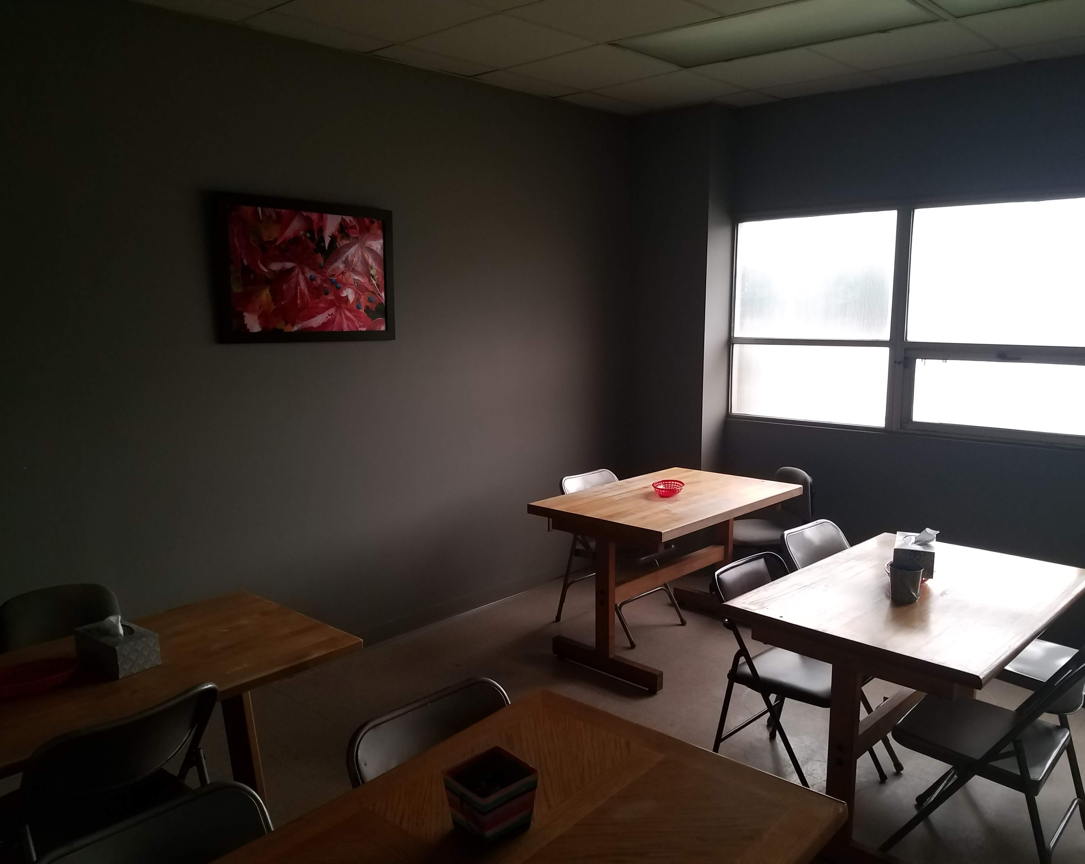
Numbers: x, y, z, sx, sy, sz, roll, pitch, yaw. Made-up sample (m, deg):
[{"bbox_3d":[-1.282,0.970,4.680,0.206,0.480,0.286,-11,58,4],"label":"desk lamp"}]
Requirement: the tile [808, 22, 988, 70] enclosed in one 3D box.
[{"bbox_3d":[1.543,-1.658,3.699,0.594,0.020,0.594,9,13,43],"label":"tile"}]

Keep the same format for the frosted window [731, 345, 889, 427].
[{"bbox_3d":[1.496,-0.275,4.926,0.942,0.424,0.050,9,13,43],"label":"frosted window"}]

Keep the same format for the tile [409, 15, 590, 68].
[{"bbox_3d":[-0.174,-1.656,3.688,0.605,0.020,0.605,8,12,43],"label":"tile"}]

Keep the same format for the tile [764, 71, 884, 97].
[{"bbox_3d":[1.418,-1.777,4.445,0.605,0.020,0.275,8,12,43],"label":"tile"}]

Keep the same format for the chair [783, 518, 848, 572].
[{"bbox_3d":[1.216,0.764,3.294,0.530,0.770,0.480,9,13,43],"label":"chair"}]

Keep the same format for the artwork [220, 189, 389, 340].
[{"bbox_3d":[-0.991,-0.683,3.704,0.030,0.587,0.851,9,13,43],"label":"artwork"}]

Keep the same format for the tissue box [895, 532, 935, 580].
[{"bbox_3d":[1.278,0.421,2.968,0.123,0.090,0.224,4,10,24],"label":"tissue box"}]

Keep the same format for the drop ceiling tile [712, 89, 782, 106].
[{"bbox_3d":[1.116,-1.829,4.744,0.228,0.020,0.330,9,13,43],"label":"drop ceiling tile"}]

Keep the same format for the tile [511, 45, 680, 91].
[{"bbox_3d":[0.238,-1.718,4.087,0.594,0.020,0.594,9,13,43],"label":"tile"}]

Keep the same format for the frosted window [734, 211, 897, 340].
[{"bbox_3d":[1.493,-0.854,4.831,0.937,0.671,0.050,9,13,43],"label":"frosted window"}]

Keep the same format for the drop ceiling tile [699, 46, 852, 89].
[{"bbox_3d":[1.110,-1.728,4.135,0.605,0.020,0.605,8,12,43],"label":"drop ceiling tile"}]

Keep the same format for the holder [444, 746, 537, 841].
[{"bbox_3d":[-0.092,0.662,1.554,0.123,0.108,0.123,-8,12,-42],"label":"holder"}]

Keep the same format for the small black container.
[{"bbox_3d":[1.127,0.472,2.681,0.104,0.108,0.104,9,13,43],"label":"small black container"}]

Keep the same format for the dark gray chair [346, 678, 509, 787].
[{"bbox_3d":[-0.114,1.018,1.903,0.510,0.760,0.460,8,12,43],"label":"dark gray chair"}]

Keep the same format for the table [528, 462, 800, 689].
[{"bbox_3d":[0.619,0.666,4.222,0.735,0.735,1.190,8,12,41],"label":"table"}]

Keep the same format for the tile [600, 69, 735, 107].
[{"bbox_3d":[0.661,-1.790,4.540,0.605,0.020,0.605,8,12,43],"label":"tile"}]

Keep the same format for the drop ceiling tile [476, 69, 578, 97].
[{"bbox_3d":[-0.068,-1.764,4.372,0.216,0.020,0.594,9,13,43],"label":"drop ceiling tile"}]

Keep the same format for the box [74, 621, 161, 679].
[{"bbox_3d":[-1.109,0.562,2.262,0.207,0.085,0.112,6,11,36],"label":"box"}]

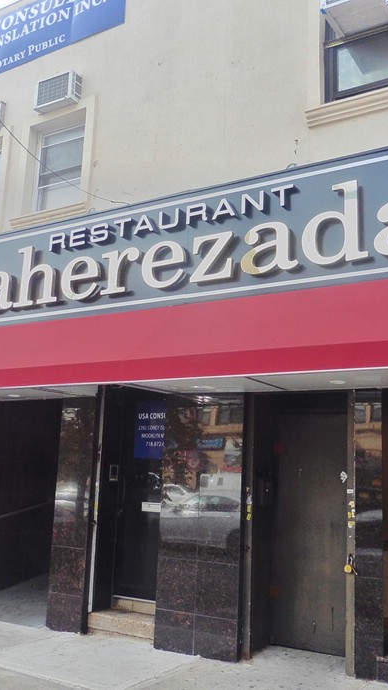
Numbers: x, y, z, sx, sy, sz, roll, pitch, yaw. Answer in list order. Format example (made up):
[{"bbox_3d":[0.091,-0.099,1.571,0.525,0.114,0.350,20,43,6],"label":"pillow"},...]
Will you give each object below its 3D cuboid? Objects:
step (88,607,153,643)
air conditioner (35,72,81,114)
[{"bbox_3d":[-0.610,2.794,6.338,0.830,0.180,0.290,-5,-13,30],"label":"step"},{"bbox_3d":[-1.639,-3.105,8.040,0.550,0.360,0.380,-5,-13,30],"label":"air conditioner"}]

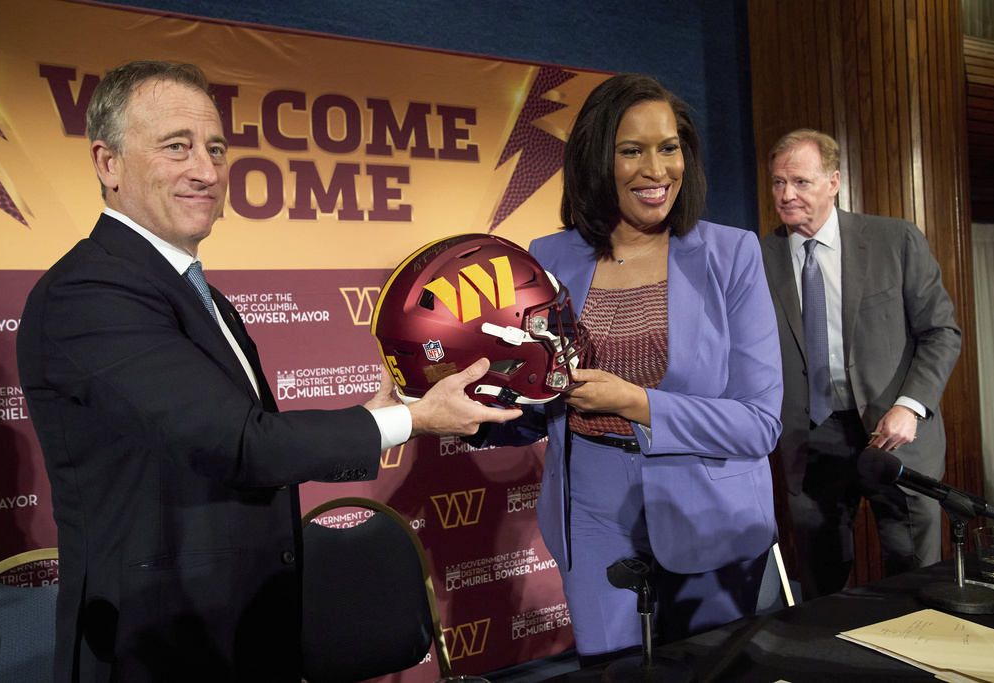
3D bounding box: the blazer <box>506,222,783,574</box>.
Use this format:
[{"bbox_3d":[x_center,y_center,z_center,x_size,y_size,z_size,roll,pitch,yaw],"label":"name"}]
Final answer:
[{"bbox_3d":[0.235,0.090,1.400,0.480,0.620,0.390,-2,1,28],"label":"blazer"}]

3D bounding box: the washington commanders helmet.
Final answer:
[{"bbox_3d":[-0.024,-0.031,1.240,0.325,0.265,0.240,-8,2,-20],"label":"washington commanders helmet"}]

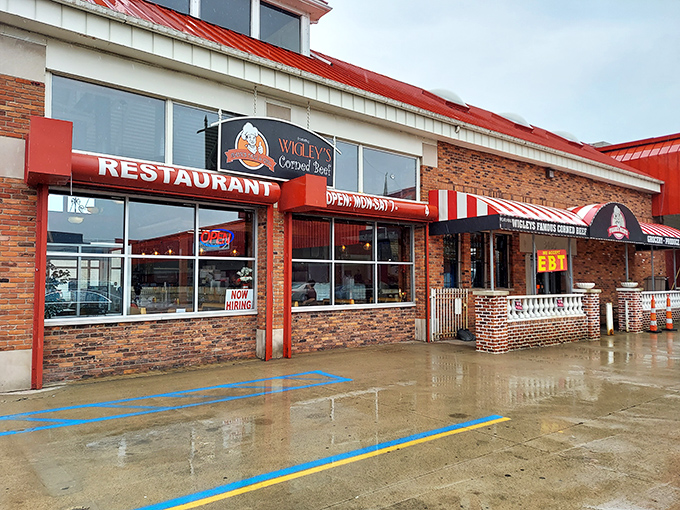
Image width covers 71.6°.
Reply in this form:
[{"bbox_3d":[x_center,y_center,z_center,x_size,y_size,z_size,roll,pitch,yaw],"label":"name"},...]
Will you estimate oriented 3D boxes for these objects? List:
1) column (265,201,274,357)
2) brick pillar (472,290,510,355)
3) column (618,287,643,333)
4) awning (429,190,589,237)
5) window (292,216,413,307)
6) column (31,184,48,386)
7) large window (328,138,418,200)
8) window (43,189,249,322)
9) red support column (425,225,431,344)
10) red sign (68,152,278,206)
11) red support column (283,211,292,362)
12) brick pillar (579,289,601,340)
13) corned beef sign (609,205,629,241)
[{"bbox_3d":[-1.373,0.536,9.062,0.130,2.950,0.139,2,-3,-36],"label":"column"},{"bbox_3d":[3.126,1.367,9.698,0.510,1.255,0.510,2,-4,-37],"label":"brick pillar"},{"bbox_3d":[8.520,1.619,13.872,0.440,1.280,0.440,2,-3,-36],"label":"column"},{"bbox_3d":[4.397,-1.042,12.188,3.765,1.214,2.086,2,-3,-36],"label":"awning"},{"bbox_3d":[0.366,0.193,10.552,3.586,1.940,0.147,2,-3,-36],"label":"window"},{"bbox_3d":[-3.991,0.421,6.277,0.120,2.710,0.100,2,-4,-37],"label":"column"},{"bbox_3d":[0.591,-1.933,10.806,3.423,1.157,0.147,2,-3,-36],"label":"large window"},{"bbox_3d":[-3.018,0.051,8.052,3.464,2.005,0.147,2,-3,-36],"label":"window"},{"bbox_3d":[2.029,0.634,10.898,0.120,2.770,0.100,2,-4,-37],"label":"red support column"},{"bbox_3d":[-2.411,-1.161,7.428,3.290,0.420,0.350,2,-4,-37],"label":"red sign"},{"bbox_3d":[-1.040,0.567,9.303,0.139,2.910,0.147,2,-3,-36],"label":"red support column"},{"bbox_3d":[6.153,1.465,11.737,0.510,1.255,0.510,2,-4,-37],"label":"brick pillar"},{"bbox_3d":[7.571,-0.869,12.789,1.264,0.928,0.080,2,-4,-37],"label":"corned beef sign"}]

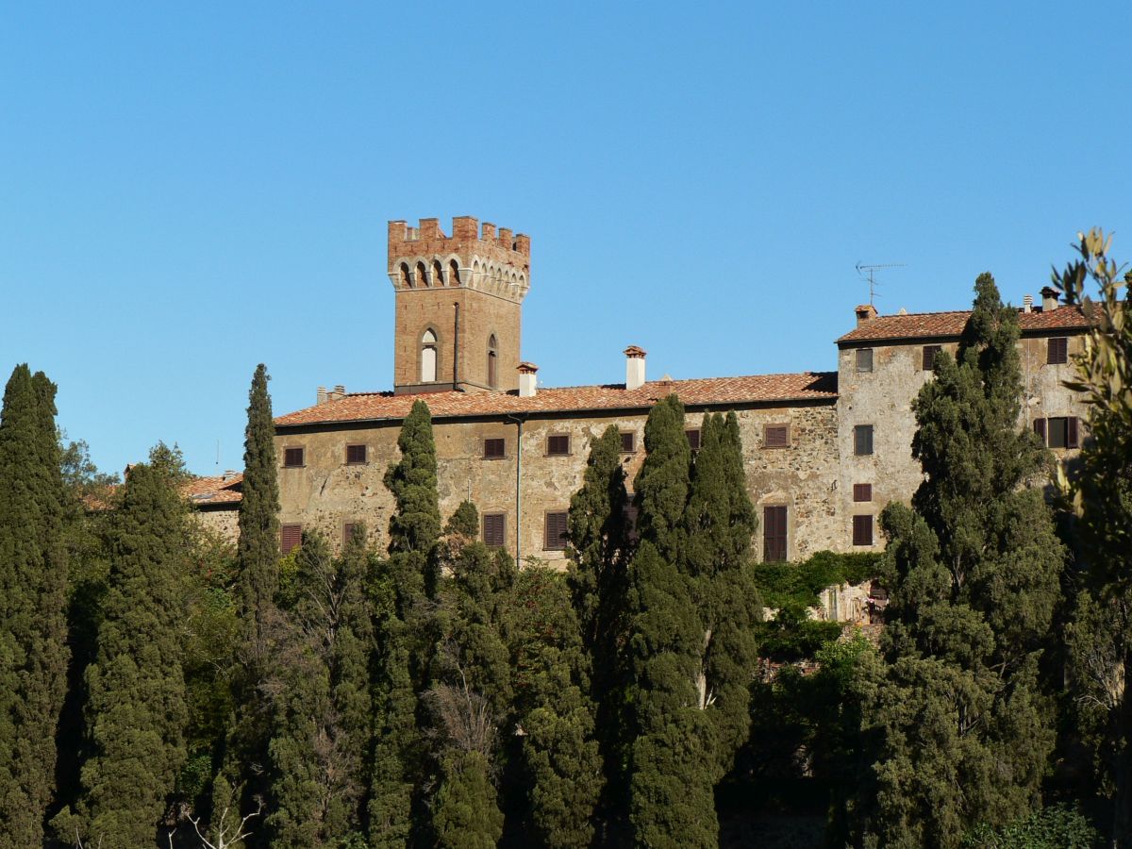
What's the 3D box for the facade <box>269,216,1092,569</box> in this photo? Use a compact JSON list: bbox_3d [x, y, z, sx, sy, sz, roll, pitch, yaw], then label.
[{"bbox_3d":[5.570,-1.120,181.010,46.540,18.500,15.000,-3,-6,25],"label":"facade"}]

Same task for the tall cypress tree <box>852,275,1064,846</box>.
[{"bbox_3d":[14.480,5.130,137.680,7.890,21.550,7.890,0,-5,0],"label":"tall cypress tree"}]

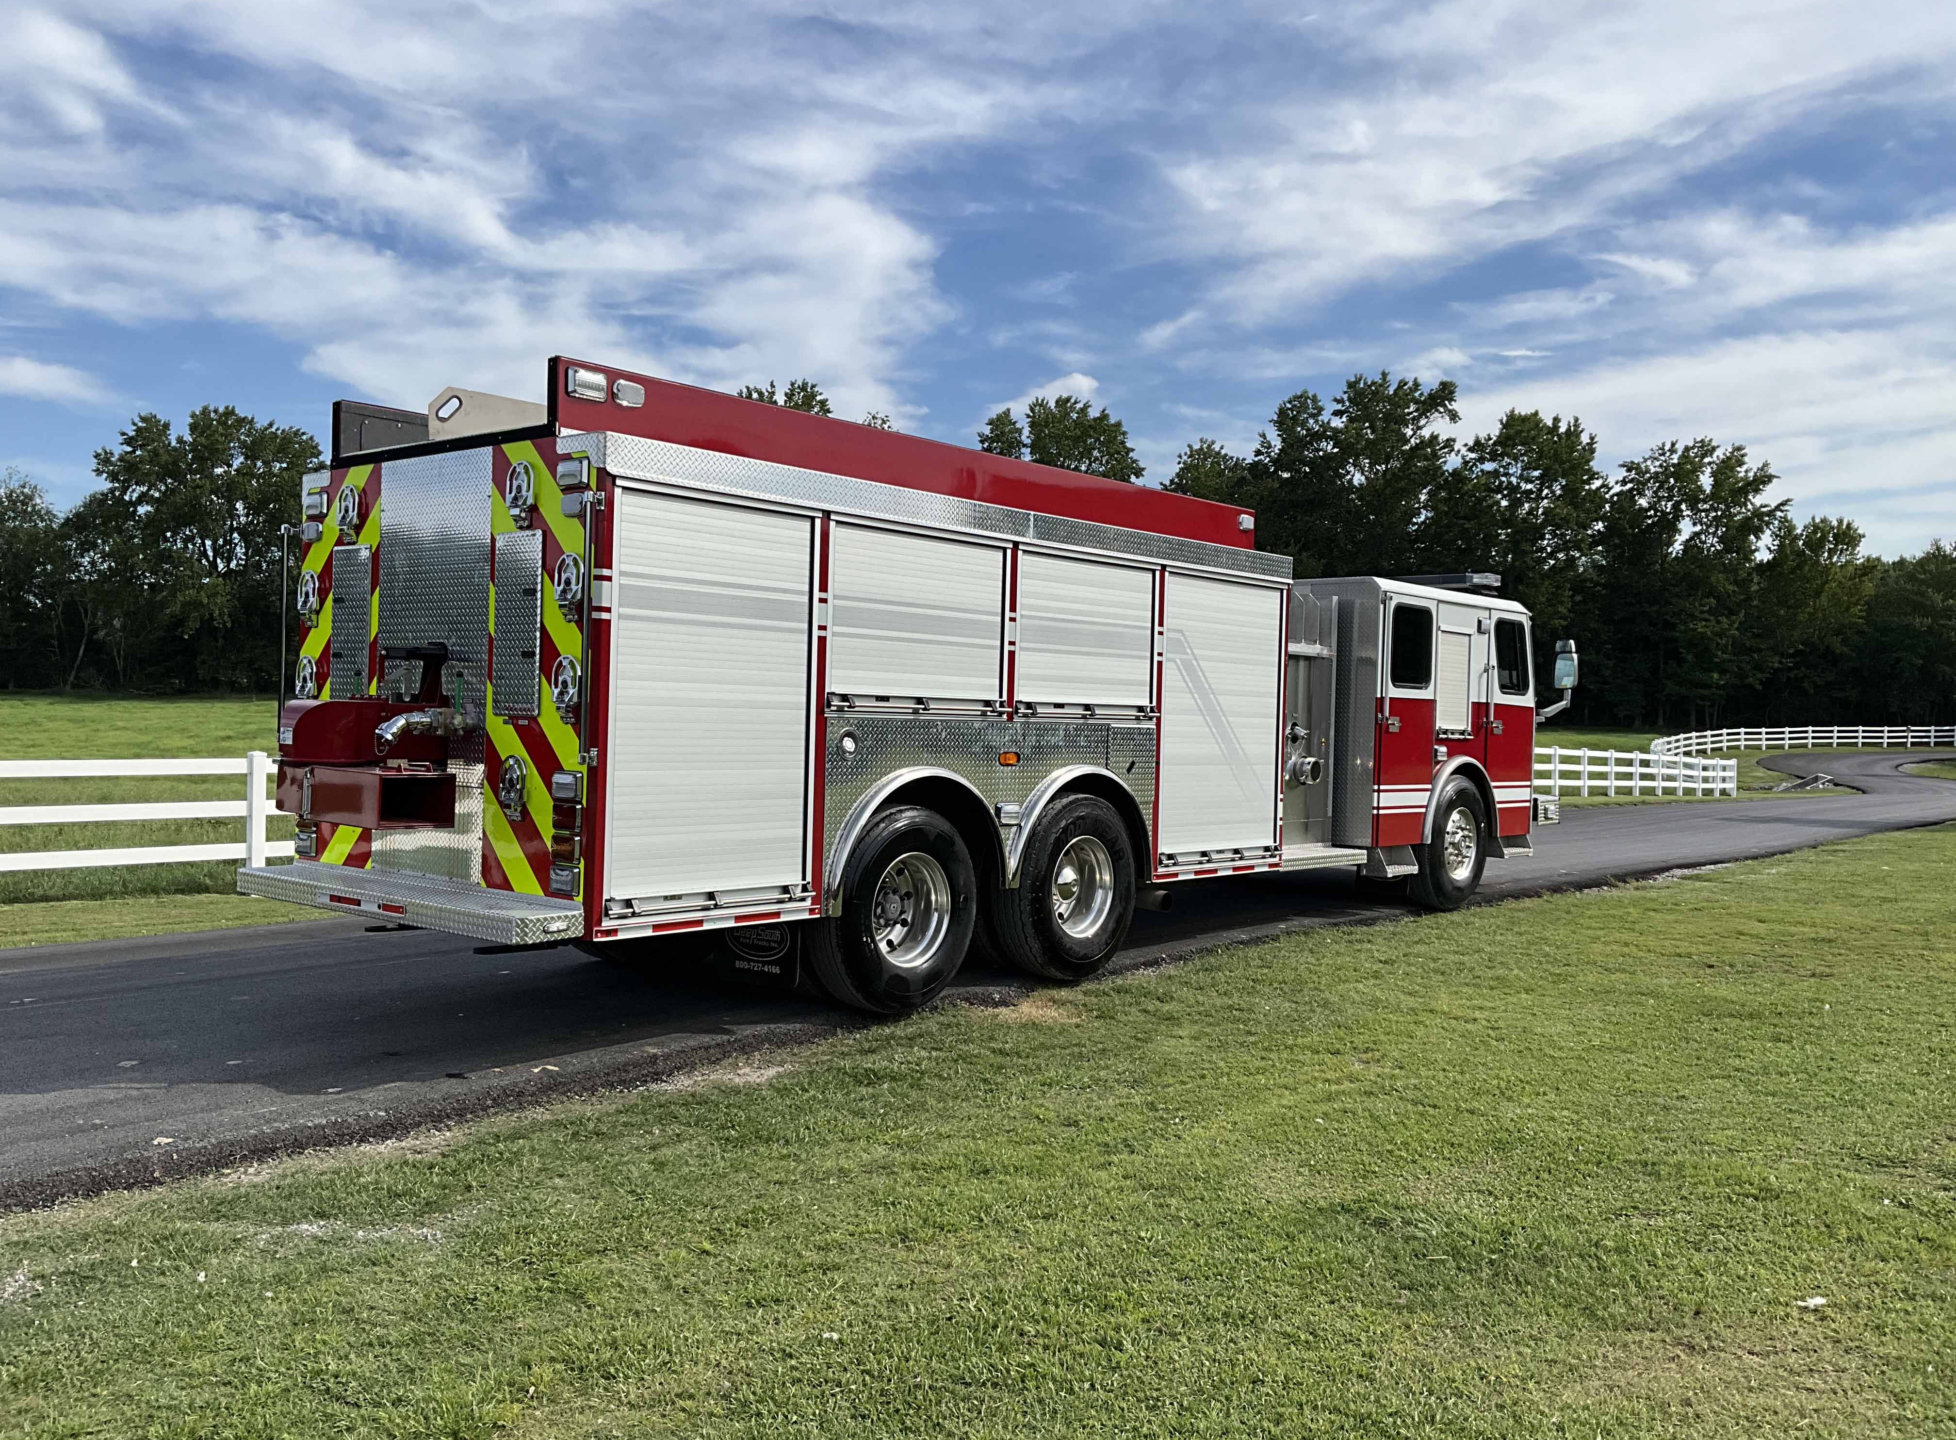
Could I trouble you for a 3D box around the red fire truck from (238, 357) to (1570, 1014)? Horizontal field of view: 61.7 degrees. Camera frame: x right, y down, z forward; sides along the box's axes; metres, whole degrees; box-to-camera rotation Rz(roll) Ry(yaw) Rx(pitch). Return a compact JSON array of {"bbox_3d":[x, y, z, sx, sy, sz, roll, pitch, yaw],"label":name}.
[{"bbox_3d":[0.845,0.007,11.537,2.600,2.980,11.060,1,0,40],"label":"red fire truck"}]

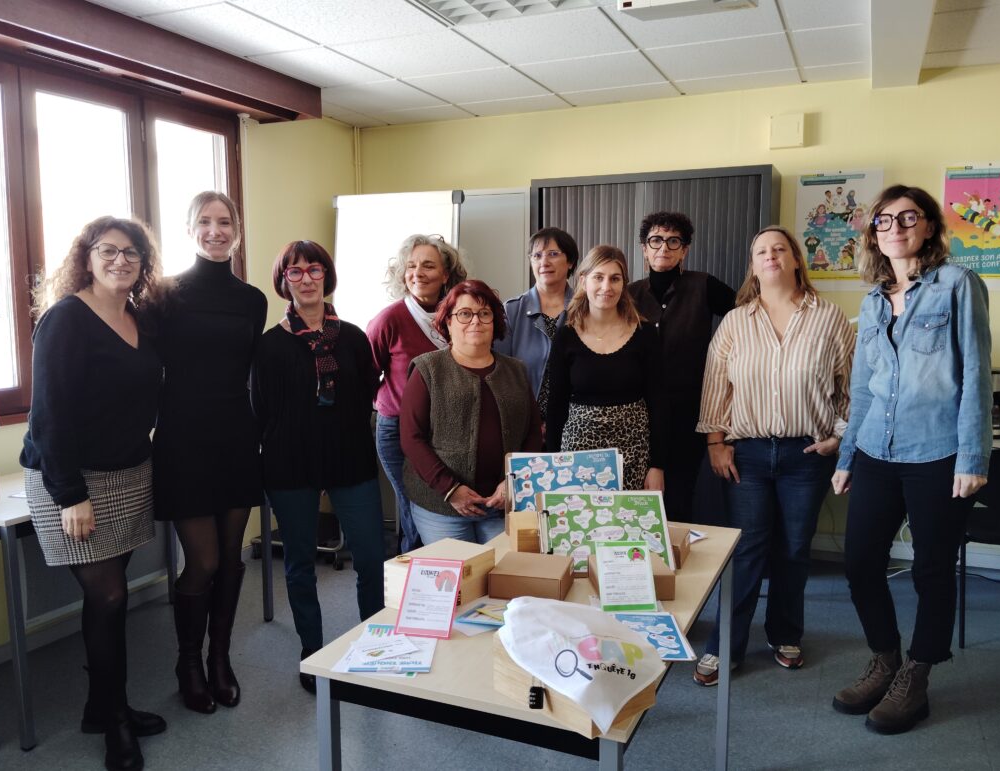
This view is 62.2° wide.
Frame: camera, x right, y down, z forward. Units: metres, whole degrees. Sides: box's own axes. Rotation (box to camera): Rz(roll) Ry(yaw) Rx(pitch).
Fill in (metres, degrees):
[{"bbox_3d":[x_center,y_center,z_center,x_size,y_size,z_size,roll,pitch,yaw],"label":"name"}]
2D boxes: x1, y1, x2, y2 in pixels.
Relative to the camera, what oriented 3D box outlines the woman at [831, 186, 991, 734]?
[{"bbox_3d":[1.371,0.232,2.770,0.340,1.745,0.470,-6,8,-42],"label":"woman"}]

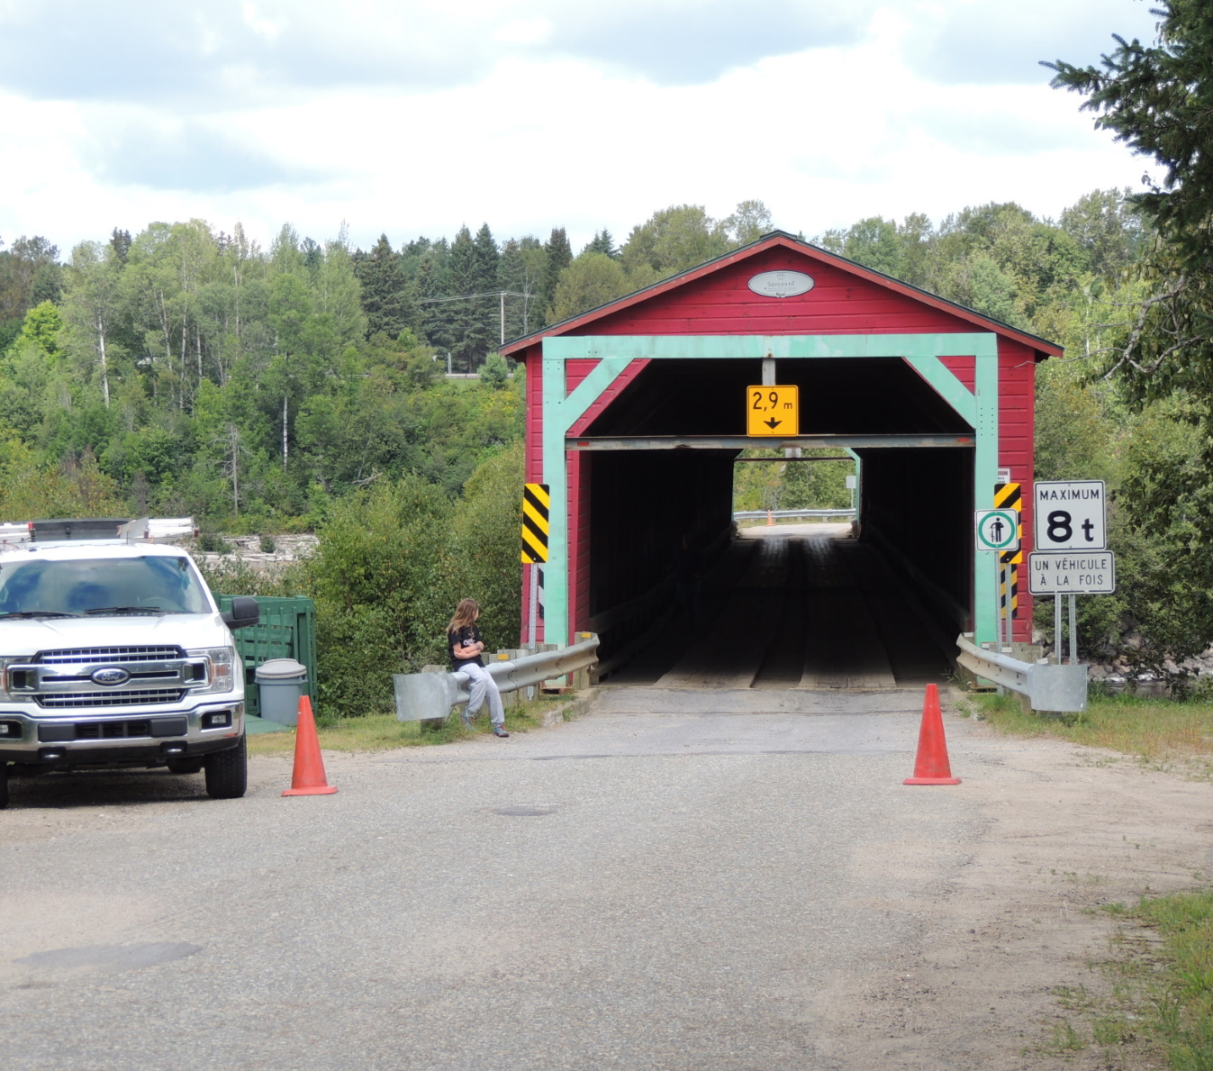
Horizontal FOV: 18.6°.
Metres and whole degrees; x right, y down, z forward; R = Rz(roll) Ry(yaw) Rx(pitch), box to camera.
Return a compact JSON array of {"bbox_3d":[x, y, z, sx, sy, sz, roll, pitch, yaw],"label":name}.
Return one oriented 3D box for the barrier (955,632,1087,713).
[{"bbox_3d":[4.640,1.545,42.250,0.720,0.600,8.000,0,1,1],"label":"barrier"}]

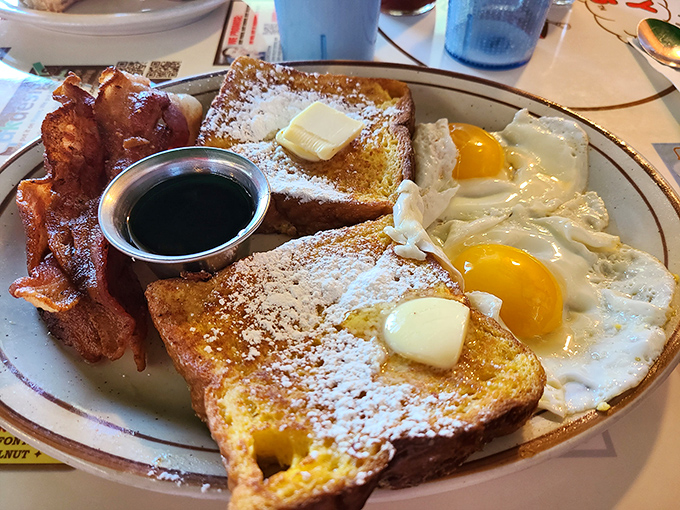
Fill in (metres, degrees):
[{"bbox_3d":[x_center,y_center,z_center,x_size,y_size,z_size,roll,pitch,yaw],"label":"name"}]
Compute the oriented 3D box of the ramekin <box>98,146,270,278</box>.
[{"bbox_3d":[-0.065,-0.013,0.224,0.069,0.032,0.069,4,50,0],"label":"ramekin"}]

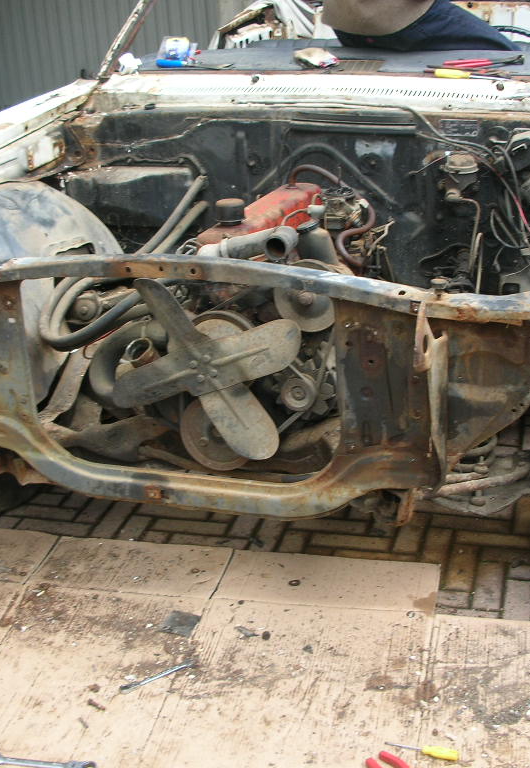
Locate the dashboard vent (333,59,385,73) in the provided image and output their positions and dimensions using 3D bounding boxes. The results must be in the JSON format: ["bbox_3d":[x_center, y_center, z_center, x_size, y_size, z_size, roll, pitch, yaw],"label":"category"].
[{"bbox_3d":[0.234,-0.831,2.730,0.165,0.020,0.100,5,34,21],"label":"dashboard vent"}]

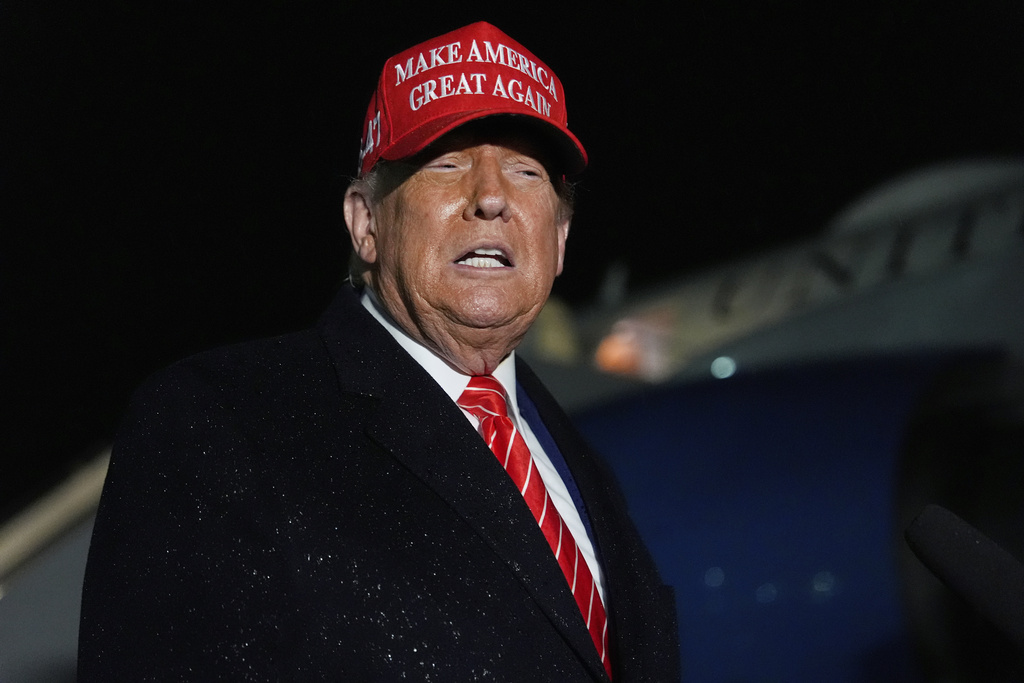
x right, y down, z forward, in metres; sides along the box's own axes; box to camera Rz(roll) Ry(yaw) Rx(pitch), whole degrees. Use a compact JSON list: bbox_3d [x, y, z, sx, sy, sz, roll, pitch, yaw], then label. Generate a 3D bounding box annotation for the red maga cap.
[{"bbox_3d":[-0.031,-0.197,1.512,0.178,0.144,0.262,5,-12,-12],"label":"red maga cap"}]

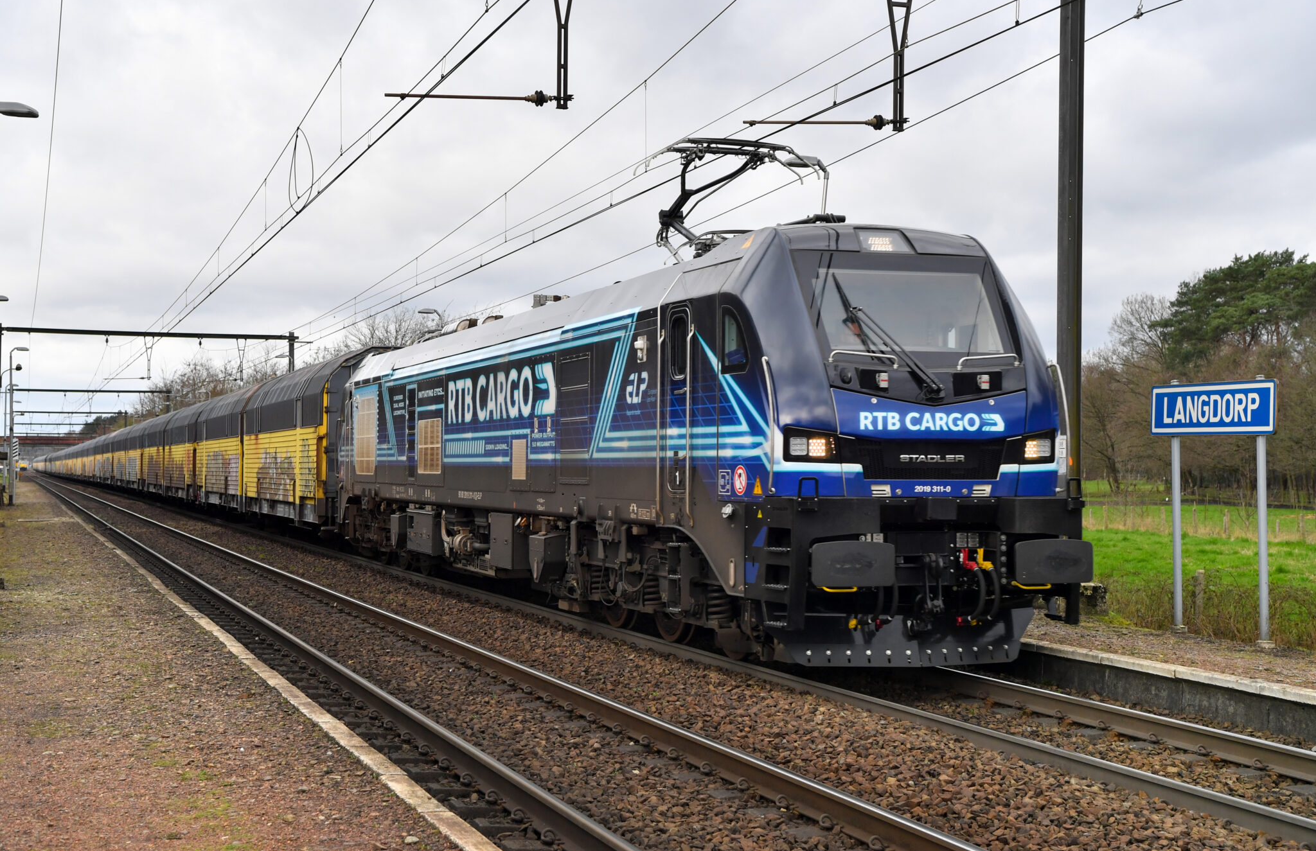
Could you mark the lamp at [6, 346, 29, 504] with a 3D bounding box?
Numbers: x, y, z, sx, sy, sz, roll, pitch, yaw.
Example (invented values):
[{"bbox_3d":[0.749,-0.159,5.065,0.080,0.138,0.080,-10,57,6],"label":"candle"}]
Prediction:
[{"bbox_3d":[-22.716,0.000,65.167,0.760,5.660,0.300,1,-1,-20],"label":"lamp"}]

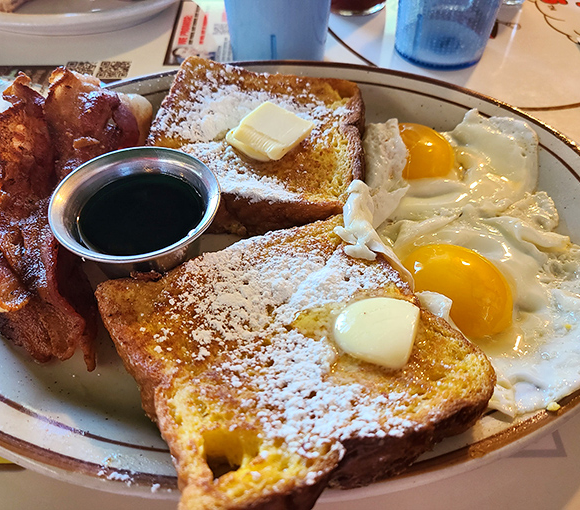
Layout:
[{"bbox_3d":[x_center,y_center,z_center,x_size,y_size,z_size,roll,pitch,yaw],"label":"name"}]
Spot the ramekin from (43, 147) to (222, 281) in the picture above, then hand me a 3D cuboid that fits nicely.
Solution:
[{"bbox_3d":[-0.065,-0.013,0.224,0.069,0.032,0.069,4,50,0],"label":"ramekin"}]

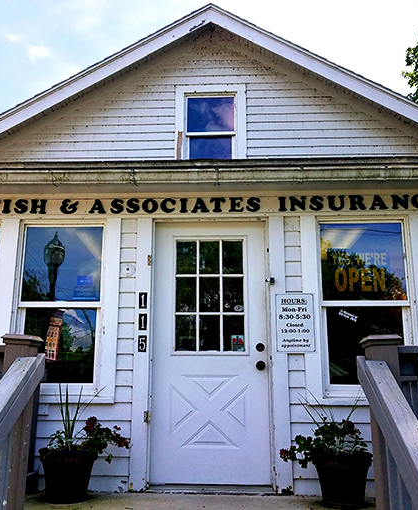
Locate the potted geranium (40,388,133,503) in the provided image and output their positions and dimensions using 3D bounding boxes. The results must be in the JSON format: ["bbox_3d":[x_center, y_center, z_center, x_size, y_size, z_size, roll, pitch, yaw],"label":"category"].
[{"bbox_3d":[-0.895,1.342,3.667,0.660,0.780,0.450,0,-13,3],"label":"potted geranium"}]

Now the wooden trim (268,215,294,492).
[{"bbox_3d":[0.551,0.706,3.947,0.126,2.100,0.035,0,-13,3],"label":"wooden trim"}]

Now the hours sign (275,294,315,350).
[{"bbox_3d":[0.674,0.528,3.968,0.302,0.455,0.020,0,-13,3],"label":"hours sign"}]

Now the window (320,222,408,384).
[{"bbox_3d":[1.235,0.371,4.042,0.685,1.320,0.080,0,-13,3],"label":"window"}]

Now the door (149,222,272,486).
[{"bbox_3d":[0.013,0.724,4.023,0.915,2.030,0.050,0,-13,3],"label":"door"}]

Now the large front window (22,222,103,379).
[{"bbox_3d":[-1.210,0.390,4.156,0.690,1.320,0.080,0,-13,3],"label":"large front window"}]

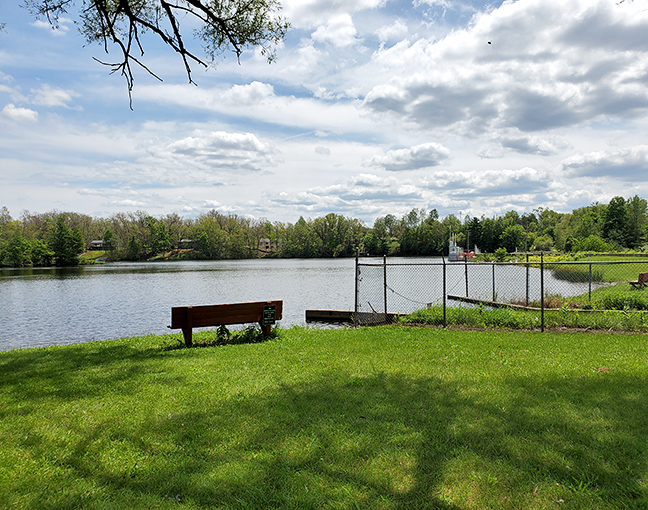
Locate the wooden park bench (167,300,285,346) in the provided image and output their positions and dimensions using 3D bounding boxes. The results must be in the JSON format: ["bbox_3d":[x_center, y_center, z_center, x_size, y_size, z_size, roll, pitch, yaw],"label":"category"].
[{"bbox_3d":[-2.165,1.484,11.330,2.470,0.820,0.600,-1,0,-28],"label":"wooden park bench"}]

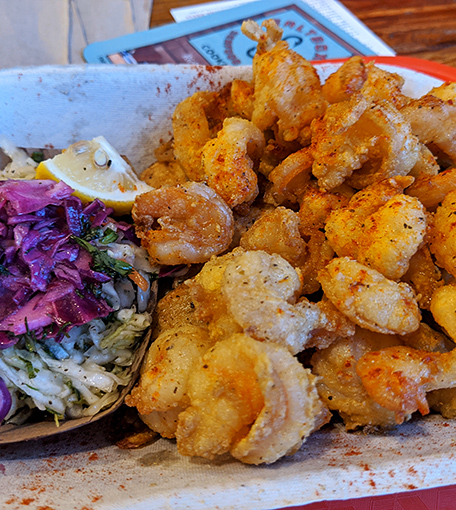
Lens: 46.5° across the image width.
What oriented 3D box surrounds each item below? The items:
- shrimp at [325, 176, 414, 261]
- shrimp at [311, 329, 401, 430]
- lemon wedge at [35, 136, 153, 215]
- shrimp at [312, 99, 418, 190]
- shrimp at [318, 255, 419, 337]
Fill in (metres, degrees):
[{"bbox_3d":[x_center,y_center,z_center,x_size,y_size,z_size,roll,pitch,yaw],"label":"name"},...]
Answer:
[{"bbox_3d":[0.059,-0.015,0.220,0.037,0.030,0.036,0,49,0],"label":"shrimp"},{"bbox_3d":[0.051,0.048,0.201,0.042,0.029,0.040,9,52,7],"label":"shrimp"},{"bbox_3d":[-0.065,-0.038,0.255,0.053,0.033,0.033,15,51,13],"label":"lemon wedge"},{"bbox_3d":[0.063,-0.050,0.244,0.048,0.035,0.043,0,49,0],"label":"shrimp"},{"bbox_3d":[0.055,0.016,0.203,0.043,0.028,0.028,28,55,22],"label":"shrimp"}]

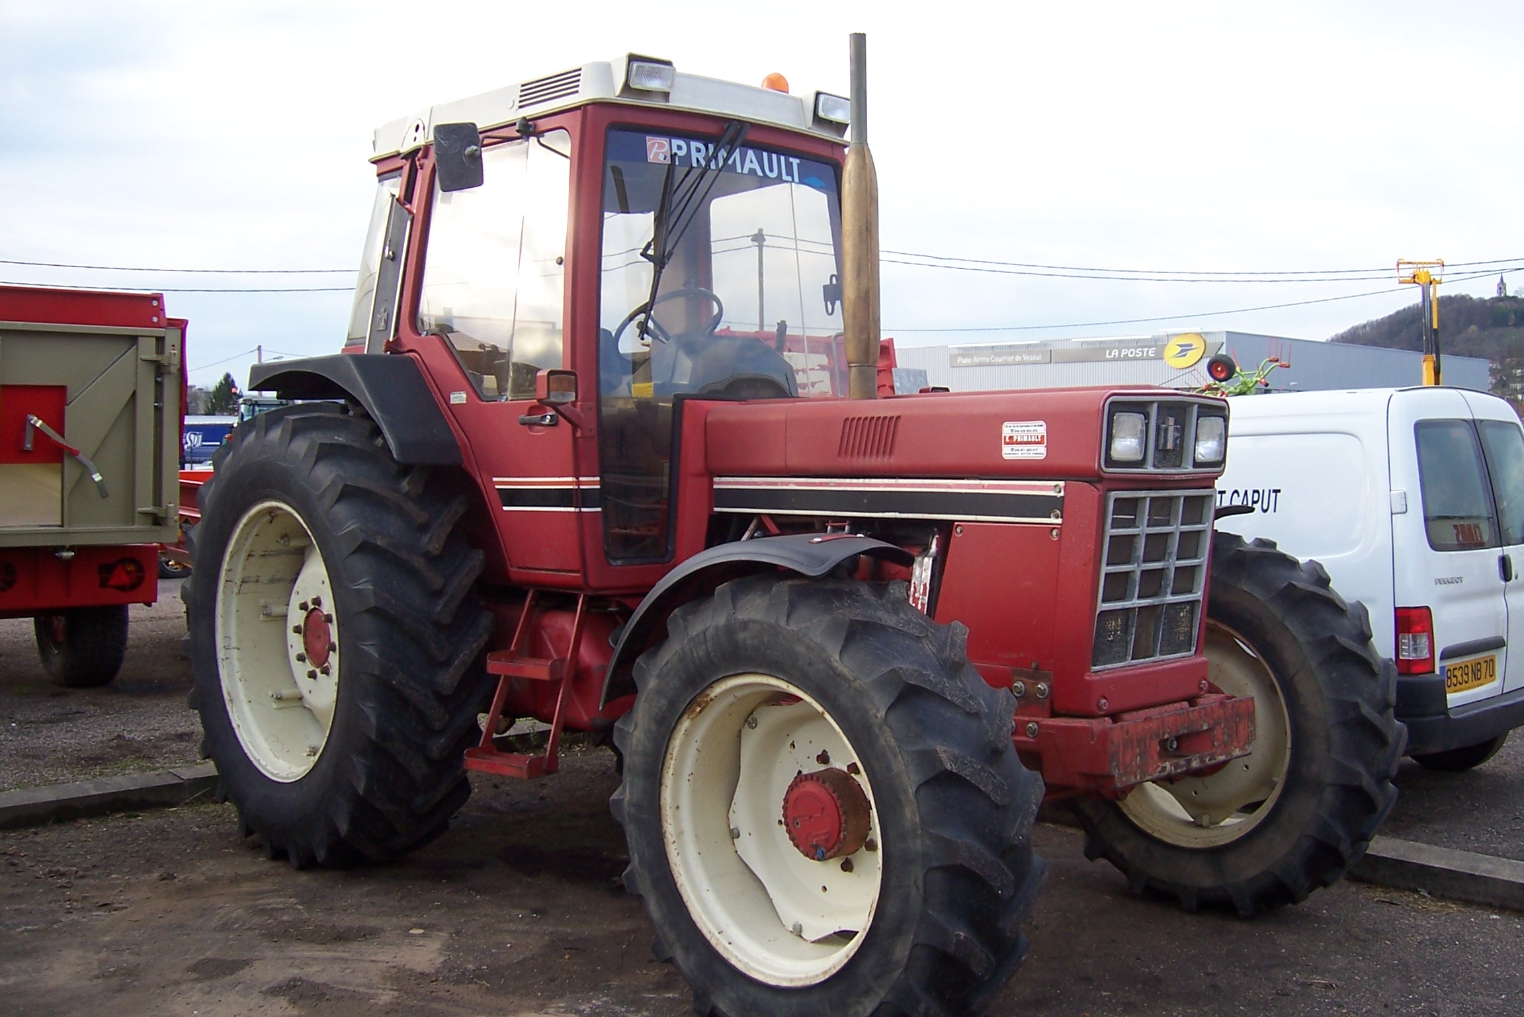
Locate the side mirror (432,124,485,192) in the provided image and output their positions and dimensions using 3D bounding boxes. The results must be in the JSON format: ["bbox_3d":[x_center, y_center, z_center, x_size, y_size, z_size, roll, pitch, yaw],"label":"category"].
[{"bbox_3d":[-1.009,-1.169,5.277,0.165,0.230,0.050,0,2,6],"label":"side mirror"}]

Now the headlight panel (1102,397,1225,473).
[{"bbox_3d":[1.086,-0.200,4.301,0.570,0.205,0.070,-2,3,-42],"label":"headlight panel"}]

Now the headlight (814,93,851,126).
[{"bbox_3d":[0.261,-1.462,5.824,0.185,0.100,0.080,-2,3,-42],"label":"headlight"}]

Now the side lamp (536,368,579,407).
[{"bbox_3d":[-0.669,-0.396,5.163,0.112,0.105,0.075,-2,3,-42],"label":"side lamp"}]

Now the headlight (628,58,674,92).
[{"bbox_3d":[-0.374,-1.439,5.259,0.185,0.100,0.080,-2,3,-42],"label":"headlight"}]

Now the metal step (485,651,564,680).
[{"bbox_3d":[-0.758,0.514,5.186,0.110,0.065,0.360,-2,3,-42],"label":"metal step"}]

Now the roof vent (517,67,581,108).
[{"bbox_3d":[-0.718,-1.427,5.391,0.030,0.075,0.365,-2,3,-42],"label":"roof vent"}]

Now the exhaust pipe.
[{"bbox_3d":[0.315,-0.941,5.138,0.122,1.190,0.122,0,2,0],"label":"exhaust pipe"}]

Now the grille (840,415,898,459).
[{"bbox_3d":[0.317,-0.212,4.714,0.020,0.125,0.255,-2,3,-42],"label":"grille"}]

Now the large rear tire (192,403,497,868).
[{"bbox_3d":[-1.618,0.456,5.865,0.440,1.670,1.700,-2,3,-42],"label":"large rear tire"}]

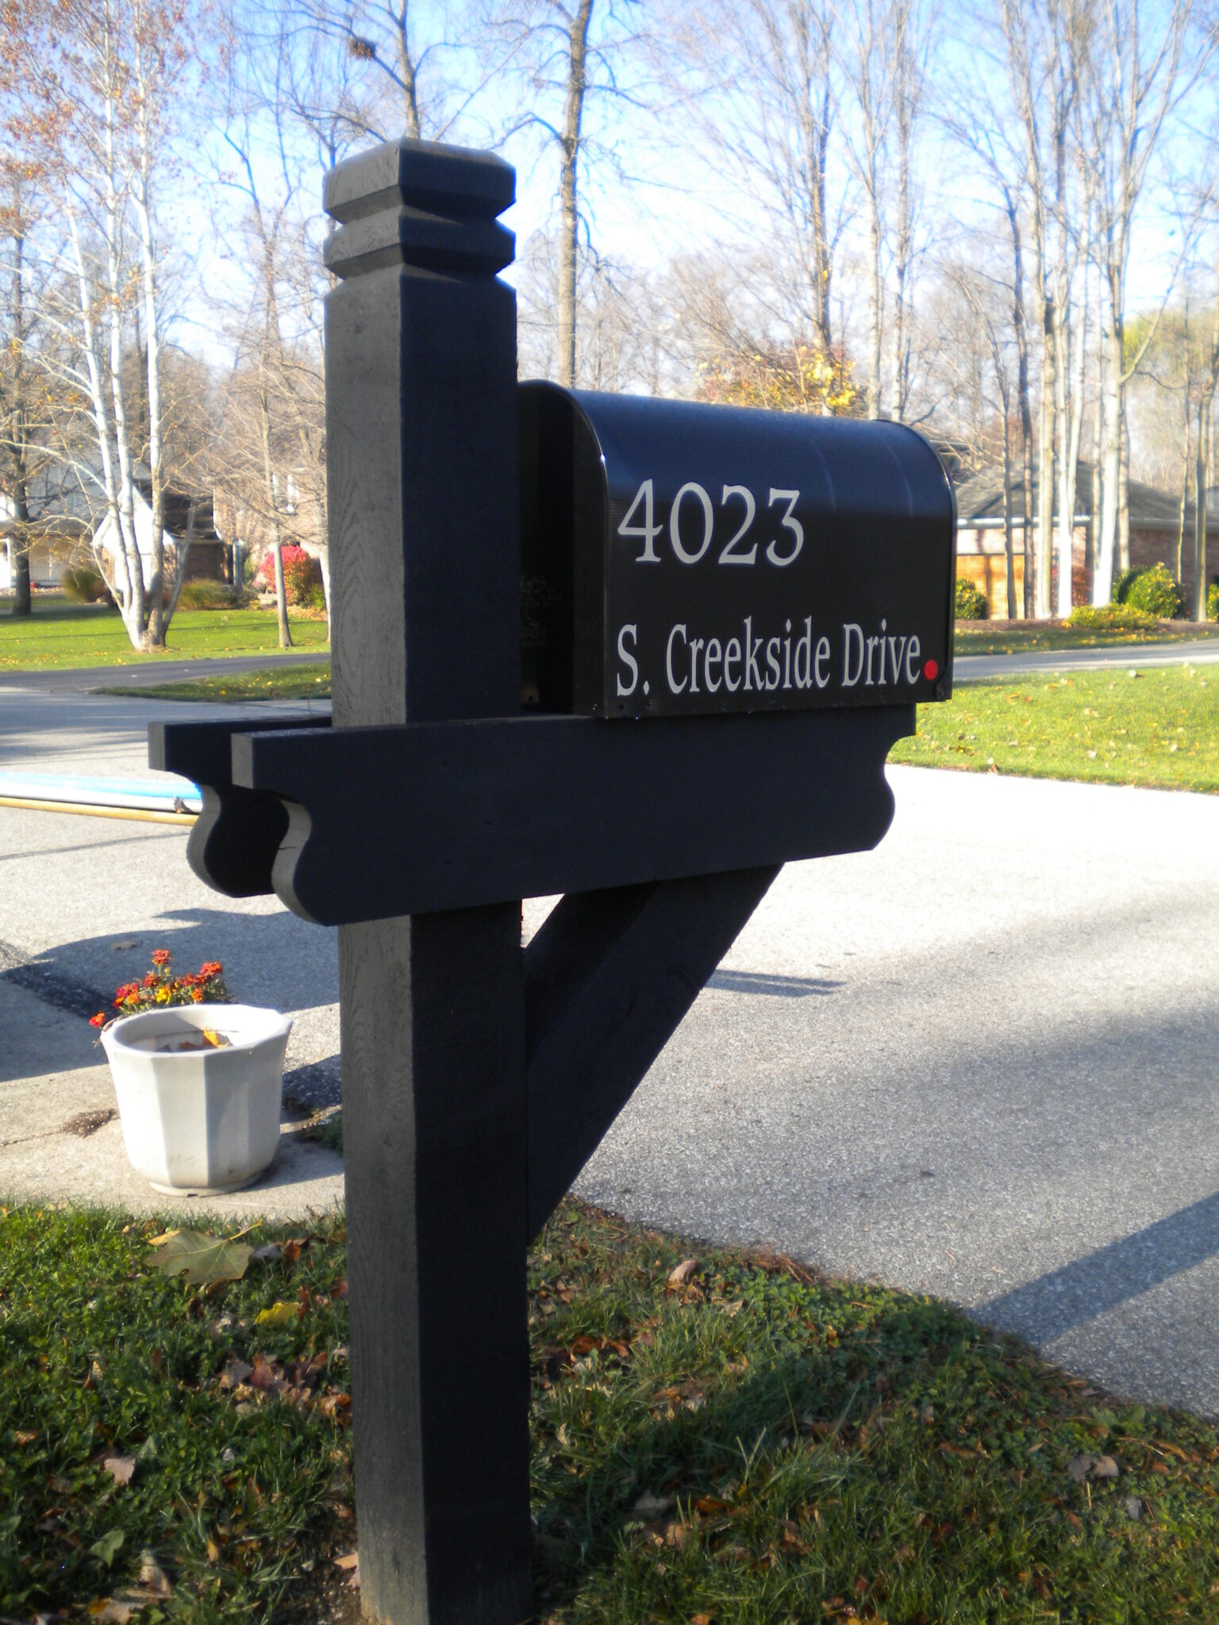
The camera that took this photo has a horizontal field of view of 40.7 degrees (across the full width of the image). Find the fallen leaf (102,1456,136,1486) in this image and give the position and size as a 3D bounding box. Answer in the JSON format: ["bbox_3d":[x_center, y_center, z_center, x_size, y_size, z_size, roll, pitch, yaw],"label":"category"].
[{"bbox_3d":[-0.620,0.833,2.076,0.042,0.020,0.058,-3,8,-17],"label":"fallen leaf"}]

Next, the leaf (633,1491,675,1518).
[{"bbox_3d":[0.054,0.838,1.989,0.051,0.020,0.050,0,7,2],"label":"leaf"}]

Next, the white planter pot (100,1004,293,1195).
[{"bbox_3d":[-0.803,0.575,3.200,0.365,0.298,0.365,-1,7,0],"label":"white planter pot"}]

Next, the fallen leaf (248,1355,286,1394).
[{"bbox_3d":[-0.486,0.799,2.331,0.056,0.025,0.065,-2,7,-12],"label":"fallen leaf"}]

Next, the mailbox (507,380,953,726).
[{"bbox_3d":[0.129,-0.312,1.990,0.567,0.363,0.271,-6,9,-40],"label":"mailbox"}]

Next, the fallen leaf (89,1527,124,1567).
[{"bbox_3d":[-0.583,0.854,1.909,0.041,0.025,0.058,-3,8,-17],"label":"fallen leaf"}]

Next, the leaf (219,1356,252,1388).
[{"bbox_3d":[-0.533,0.798,2.341,0.047,0.025,0.055,-2,8,-13],"label":"leaf"}]

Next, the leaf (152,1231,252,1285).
[{"bbox_3d":[-0.682,0.746,2.752,0.168,0.045,0.150,-2,8,-14],"label":"leaf"}]

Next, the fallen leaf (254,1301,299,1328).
[{"bbox_3d":[-0.512,0.773,2.530,0.068,0.022,0.060,-2,7,-11],"label":"fallen leaf"}]

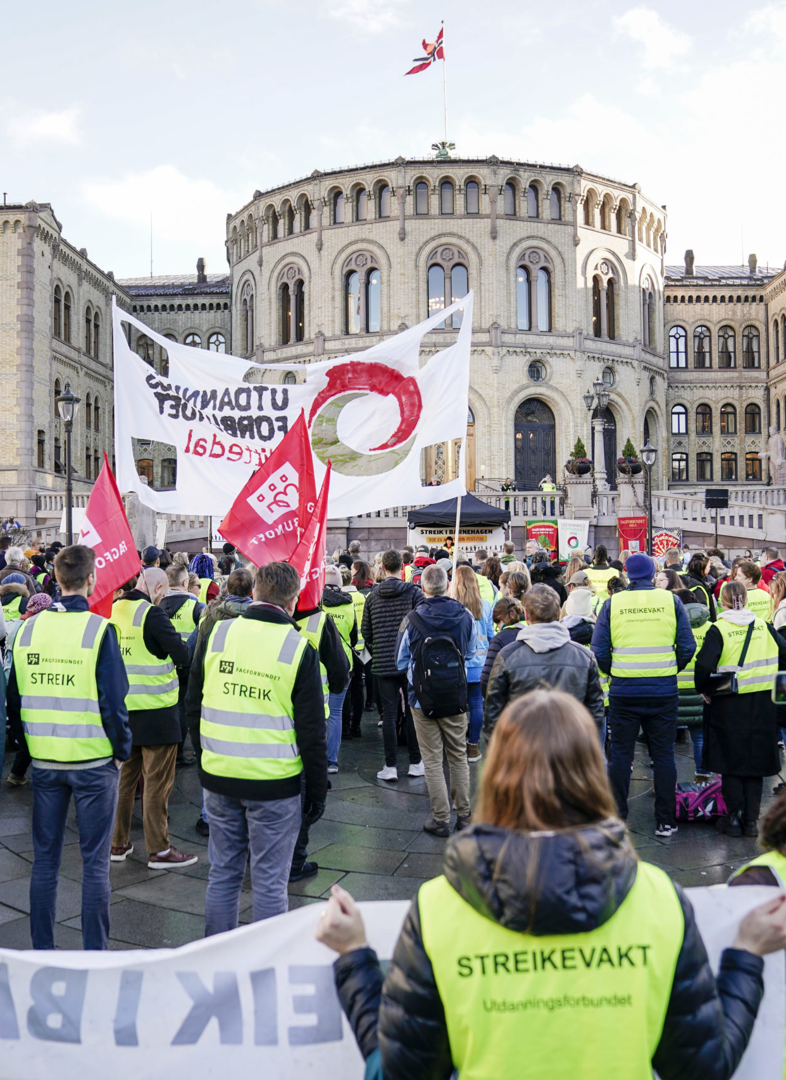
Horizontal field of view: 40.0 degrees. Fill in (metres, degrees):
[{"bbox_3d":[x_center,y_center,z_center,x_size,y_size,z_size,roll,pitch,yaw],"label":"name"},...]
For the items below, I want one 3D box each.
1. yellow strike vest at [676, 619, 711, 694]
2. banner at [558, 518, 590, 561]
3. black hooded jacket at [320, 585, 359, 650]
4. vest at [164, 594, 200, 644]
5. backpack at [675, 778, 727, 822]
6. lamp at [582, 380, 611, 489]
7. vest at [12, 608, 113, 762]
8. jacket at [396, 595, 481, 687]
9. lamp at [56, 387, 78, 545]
[{"bbox_3d":[2.330,0.911,8.550,0.450,0.570,0.320,-1,-1,3],"label":"yellow strike vest"},{"bbox_3d":[5.530,0.039,33.000,1.000,1.330,0.060,-1,-1,0],"label":"banner"},{"bbox_3d":[-0.498,0.781,9.391,0.500,0.780,0.340,-1,-1,5],"label":"black hooded jacket"},{"bbox_3d":[-1.871,0.792,9.200,0.460,0.650,0.310,-1,-1,12],"label":"vest"},{"bbox_3d":[2.117,1.784,7.450,0.420,0.300,0.250,-1,-1,5],"label":"backpack"},{"bbox_3d":[8.706,-4.498,46.000,1.200,4.600,1.150,-1,-1,0],"label":"lamp"},{"bbox_3d":[-1.401,0.623,4.593,0.480,0.660,0.280,-1,-1,20],"label":"vest"},{"bbox_3d":[0.277,0.722,7.050,0.540,0.720,0.340,-1,-1,0],"label":"jacket"},{"bbox_3d":[-6.440,-0.396,21.451,0.480,5.278,0.480,-1,-1,0],"label":"lamp"}]

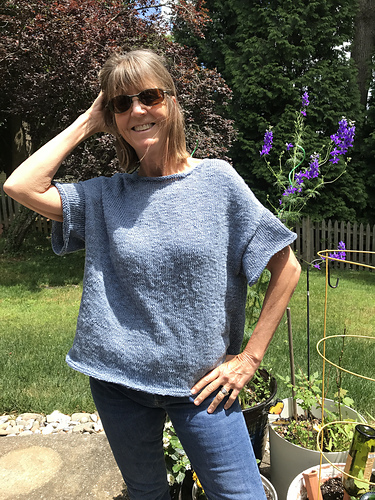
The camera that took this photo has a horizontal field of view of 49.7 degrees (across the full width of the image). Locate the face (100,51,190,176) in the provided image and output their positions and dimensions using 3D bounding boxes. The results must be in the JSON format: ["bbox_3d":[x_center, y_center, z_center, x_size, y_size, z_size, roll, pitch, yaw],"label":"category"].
[{"bbox_3d":[-0.115,-0.354,1.060,0.195,0.285,0.215,-7,9,13],"label":"face"}]

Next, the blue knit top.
[{"bbox_3d":[-0.035,0.065,1.120,0.610,0.570,0.330,2,7,16],"label":"blue knit top"}]

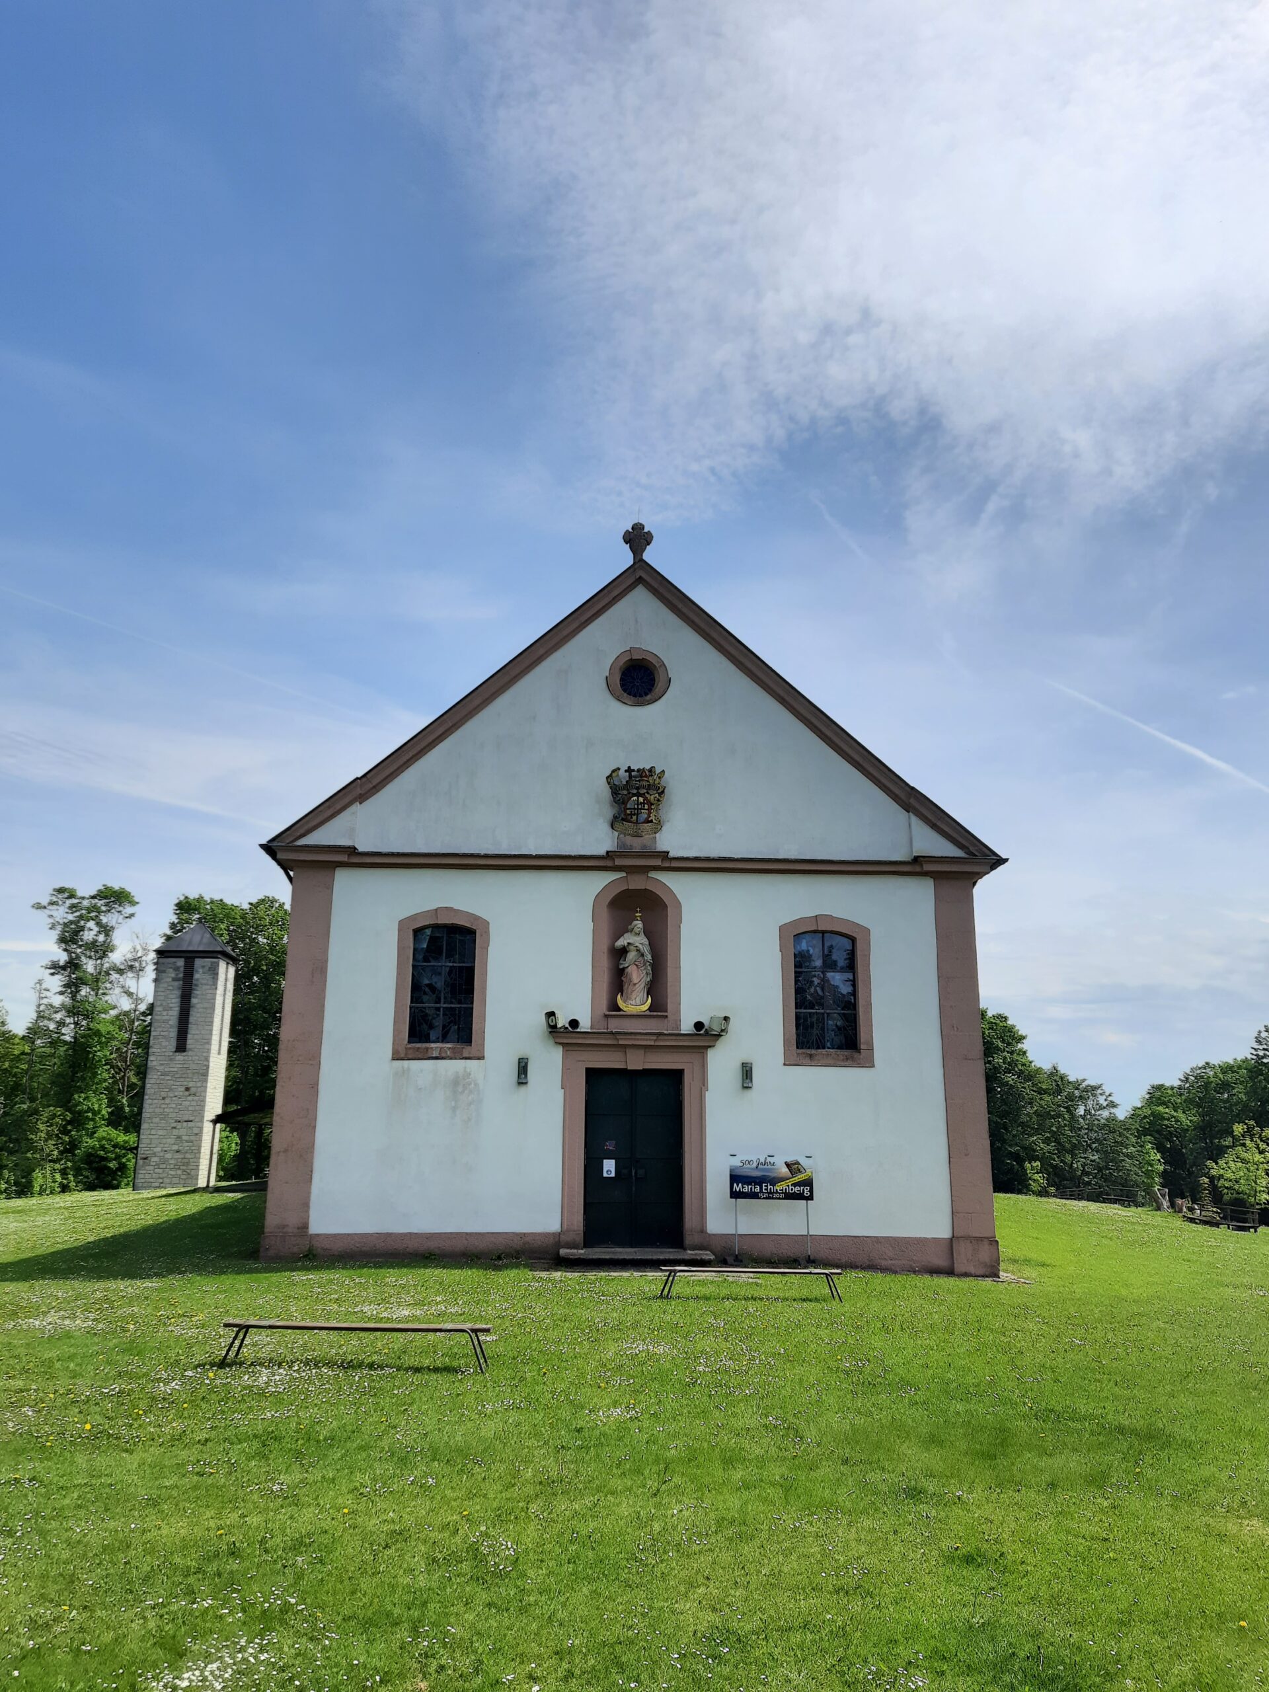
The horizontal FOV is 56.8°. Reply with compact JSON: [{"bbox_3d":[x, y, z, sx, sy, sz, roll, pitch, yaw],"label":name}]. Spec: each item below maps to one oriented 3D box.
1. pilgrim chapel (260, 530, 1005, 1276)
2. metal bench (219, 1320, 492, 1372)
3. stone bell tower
[{"bbox_3d":[-0.221,2.922,32.504,14.050,14.200,22.000,1,-13,-1],"label":"pilgrim chapel"},{"bbox_3d":[-2.618,4.750,11.176,2.530,0.420,0.380,0,-13,1],"label":"metal bench"},{"bbox_3d":[-15.003,6.917,39.613,2.250,9.000,2.250,1,-13,-3],"label":"stone bell tower"}]

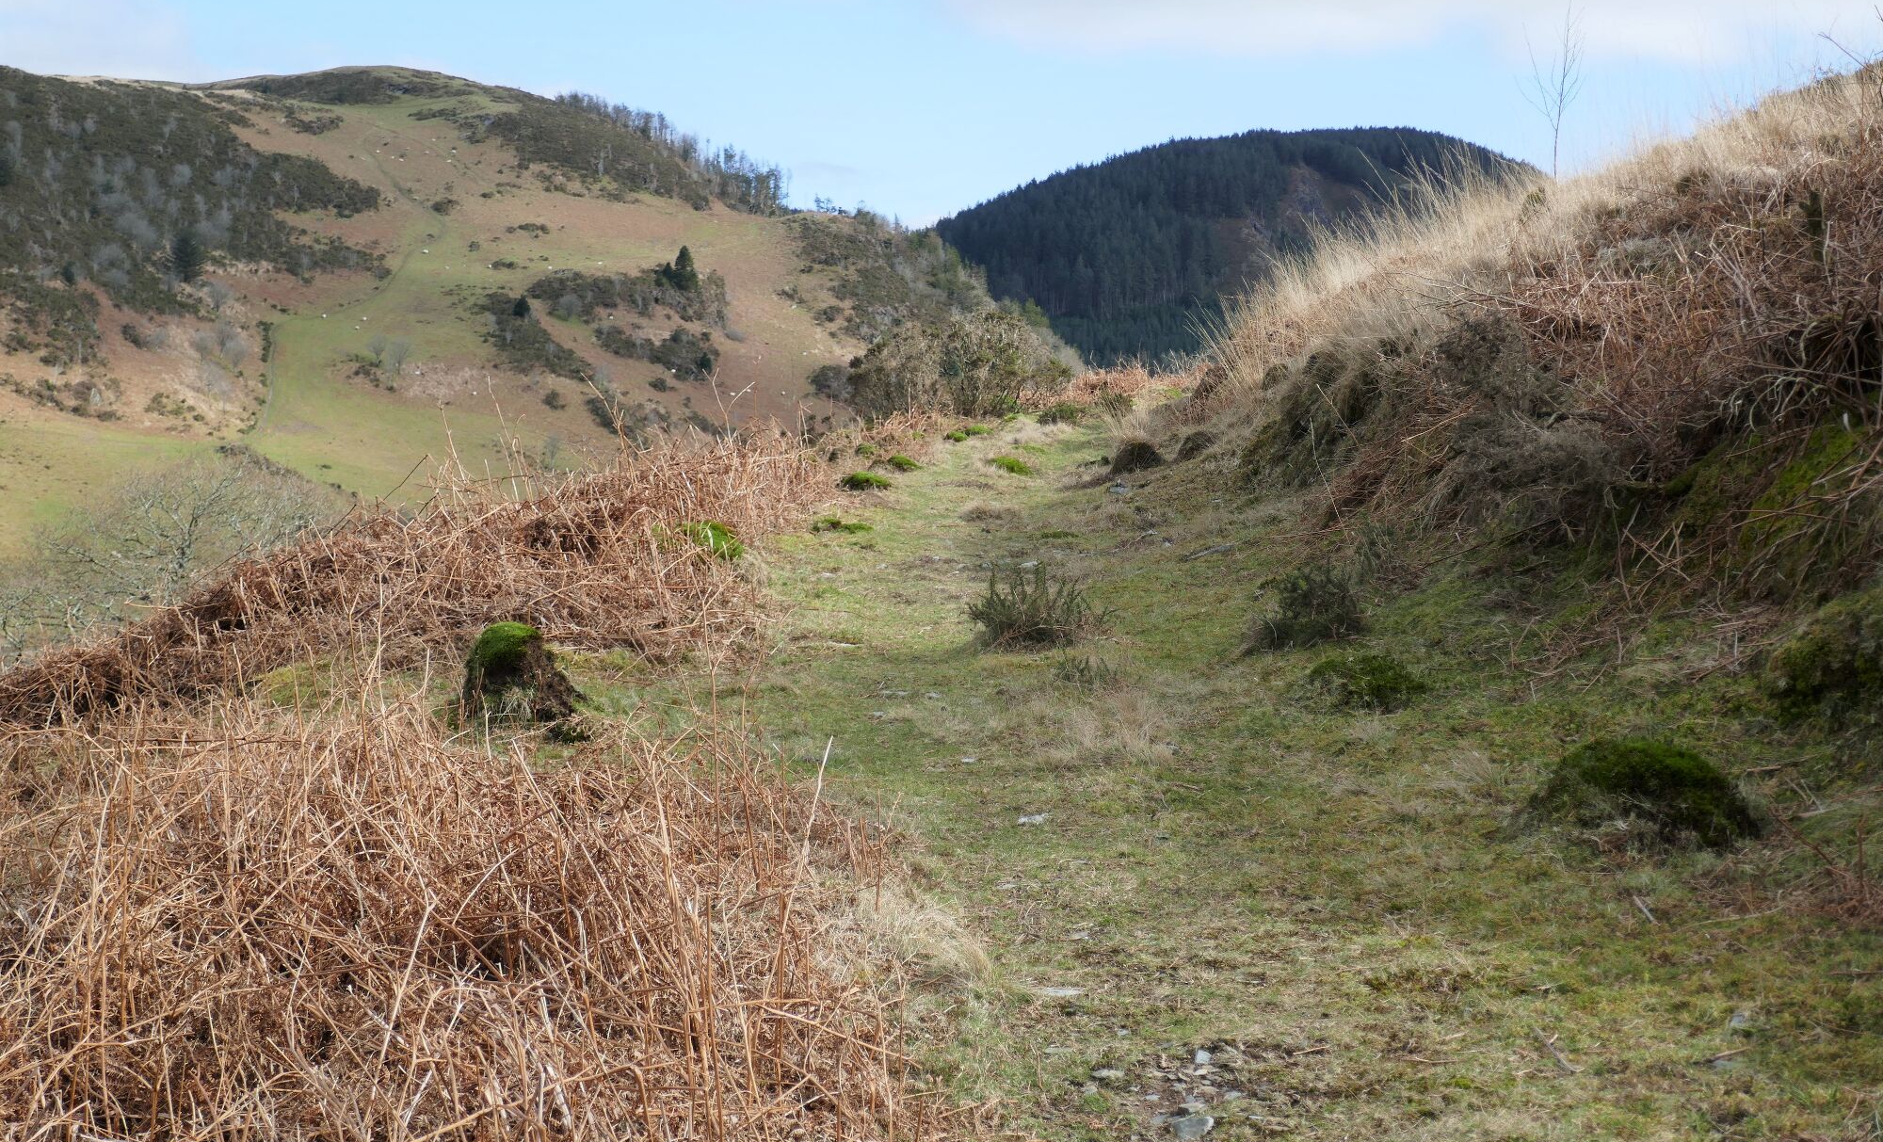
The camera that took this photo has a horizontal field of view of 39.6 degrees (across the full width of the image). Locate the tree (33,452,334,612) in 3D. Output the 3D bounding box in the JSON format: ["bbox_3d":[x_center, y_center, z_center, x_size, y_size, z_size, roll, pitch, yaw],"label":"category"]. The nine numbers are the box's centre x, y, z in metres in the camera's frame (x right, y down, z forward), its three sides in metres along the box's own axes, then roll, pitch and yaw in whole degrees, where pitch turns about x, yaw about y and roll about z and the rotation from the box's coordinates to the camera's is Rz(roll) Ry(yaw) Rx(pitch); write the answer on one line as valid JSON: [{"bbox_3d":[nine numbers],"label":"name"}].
[{"bbox_3d":[-15.934,-0.248,55.000,6.300,4.900,6.000,0,3,0],"label":"tree"}]

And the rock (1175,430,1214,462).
[{"bbox_3d":[3.114,-1.531,32.000,0.500,0.380,0.500,0,3,0],"label":"rock"}]

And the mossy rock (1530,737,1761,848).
[{"bbox_3d":[2.127,0.671,7.900,0.690,0.310,0.570,0,3,0],"label":"mossy rock"}]

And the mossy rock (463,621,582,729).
[{"bbox_3d":[-1.705,0.424,10.600,0.470,0.430,0.440,0,3,0],"label":"mossy rock"}]

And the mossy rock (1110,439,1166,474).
[{"bbox_3d":[2.215,-1.287,29.500,0.630,0.400,0.580,0,3,0],"label":"mossy rock"}]

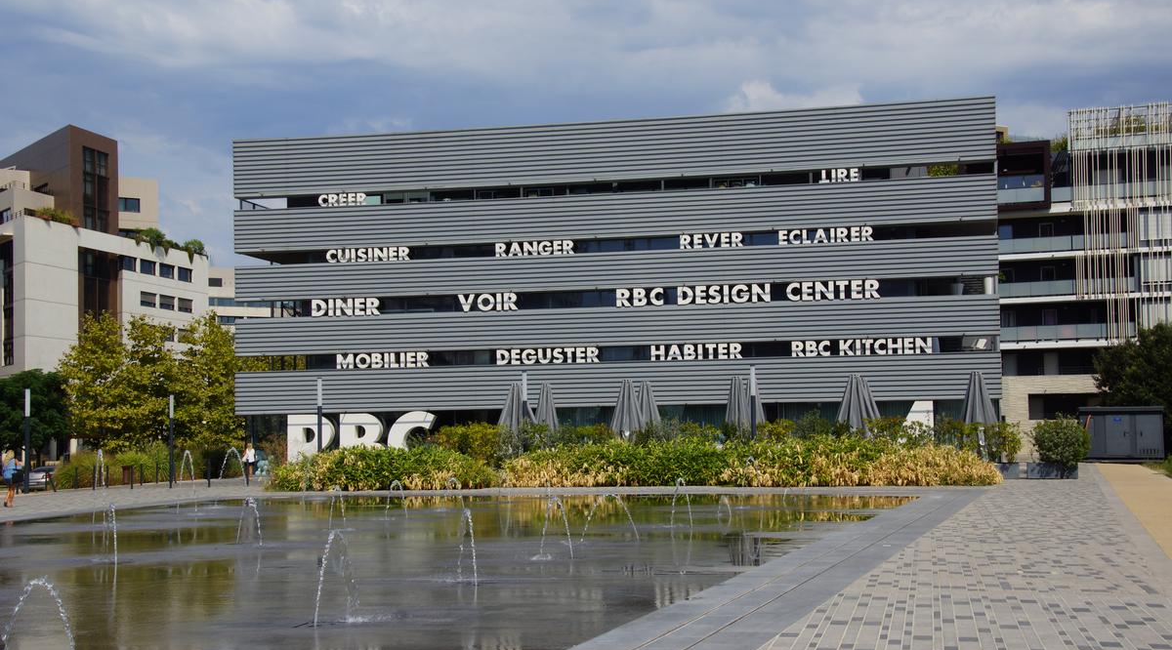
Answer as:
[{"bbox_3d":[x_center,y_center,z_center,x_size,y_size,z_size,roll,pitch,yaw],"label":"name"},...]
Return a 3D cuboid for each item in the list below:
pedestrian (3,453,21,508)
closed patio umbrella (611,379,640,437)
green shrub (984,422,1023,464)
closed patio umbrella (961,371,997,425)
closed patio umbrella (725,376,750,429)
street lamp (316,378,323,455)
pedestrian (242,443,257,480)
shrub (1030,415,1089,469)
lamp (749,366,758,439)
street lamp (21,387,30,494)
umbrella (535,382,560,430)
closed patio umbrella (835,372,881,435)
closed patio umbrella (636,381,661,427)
[{"bbox_3d":[-16.827,4.546,49.638,0.550,1.670,0.500,-2,-4,23],"label":"pedestrian"},{"bbox_3d":[1.684,4.225,68.864,1.350,4.000,1.350,-2,-4,12],"label":"closed patio umbrella"},{"bbox_3d":[15.614,4.390,63.347,1.450,1.580,1.200,-2,-4,12],"label":"green shrub"},{"bbox_3d":[15.352,3.817,66.164,1.420,4.010,1.420,-2,-4,12],"label":"closed patio umbrella"},{"bbox_3d":[5.938,4.039,65.871,1.150,4.088,1.150,-1,-3,0],"label":"closed patio umbrella"},{"bbox_3d":[-9.632,4.001,61.382,0.170,4.105,0.170,-1,-3,0],"label":"street lamp"},{"bbox_3d":[-15.235,6.219,76.785,0.550,1.626,0.400,-1,-3,6],"label":"pedestrian"},{"bbox_3d":[17.195,4.249,61.139,2.050,1.970,1.950,-1,-3,0],"label":"shrub"},{"bbox_3d":[5.850,3.503,58.690,0.170,4.163,0.170,-1,-3,0],"label":"lamp"},{"bbox_3d":[-21.229,4.434,64.364,0.220,4.000,0.220,-2,-4,12],"label":"street lamp"},{"bbox_3d":[-1.671,4.443,71.862,1.200,4.080,1.200,-2,-4,12],"label":"umbrella"},{"bbox_3d":[10.807,3.969,67.165,1.600,3.990,1.600,-2,-4,12],"label":"closed patio umbrella"},{"bbox_3d":[2.618,4.411,70.861,1.250,4.161,1.250,-1,-3,0],"label":"closed patio umbrella"}]

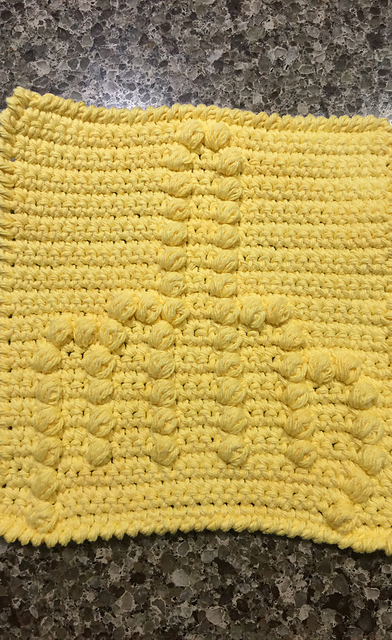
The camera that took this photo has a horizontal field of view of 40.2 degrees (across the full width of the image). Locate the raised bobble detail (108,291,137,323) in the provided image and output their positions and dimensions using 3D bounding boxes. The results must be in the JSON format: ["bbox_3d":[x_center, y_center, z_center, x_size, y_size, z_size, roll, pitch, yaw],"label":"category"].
[{"bbox_3d":[-0.040,-0.007,0.292,0.015,0.009,0.017,0,78,0],"label":"raised bobble detail"}]

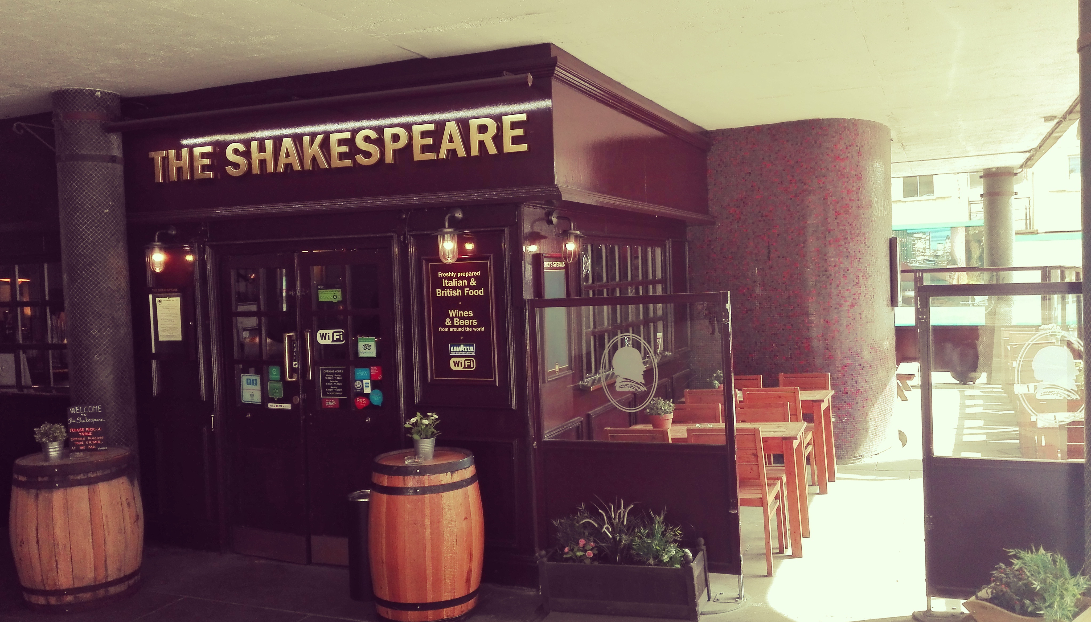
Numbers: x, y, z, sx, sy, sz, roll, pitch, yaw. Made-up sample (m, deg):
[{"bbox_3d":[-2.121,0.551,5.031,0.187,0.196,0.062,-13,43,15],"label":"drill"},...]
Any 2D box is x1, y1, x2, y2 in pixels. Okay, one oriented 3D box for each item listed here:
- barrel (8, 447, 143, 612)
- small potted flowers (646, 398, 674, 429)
[{"bbox_3d":[-2.793,1.283,4.747,0.691,0.845,0.691,-2,2,0],"label":"barrel"},{"bbox_3d":[0.800,0.716,5.520,0.195,0.235,0.195,-2,2,0],"label":"small potted flowers"}]

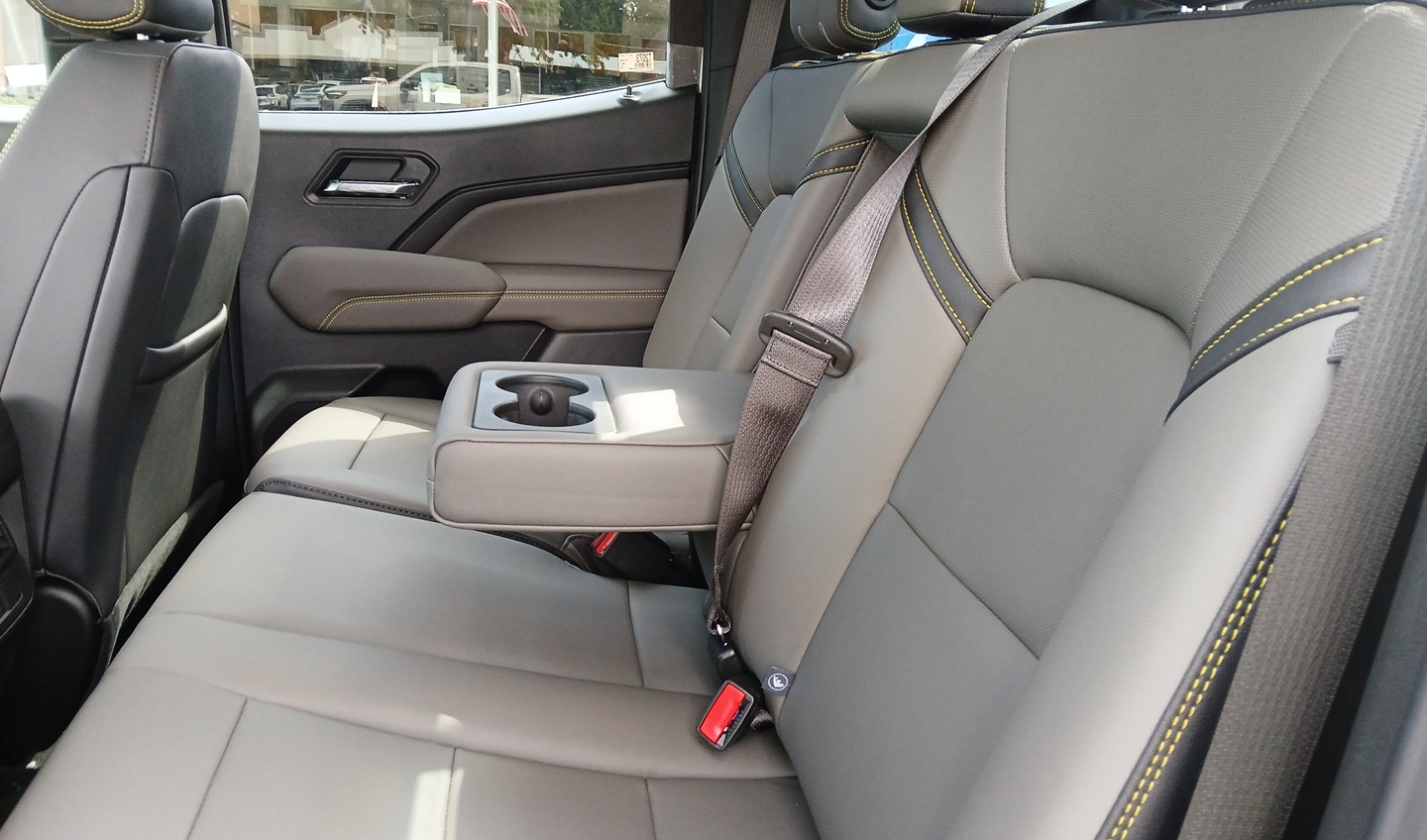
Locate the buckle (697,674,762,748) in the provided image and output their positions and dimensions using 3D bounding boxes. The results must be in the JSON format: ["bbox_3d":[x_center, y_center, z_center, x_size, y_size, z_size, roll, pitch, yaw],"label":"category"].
[{"bbox_3d":[0.015,0.208,0.759,0.024,0.041,0.060,30,-5,17],"label":"buckle"}]

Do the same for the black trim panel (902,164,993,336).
[{"bbox_3d":[0.159,-0.115,0.735,0.035,0.060,0.200,18,35,-15],"label":"black trim panel"}]

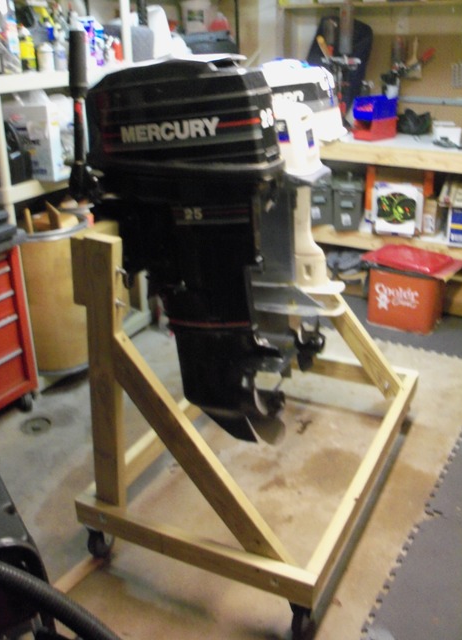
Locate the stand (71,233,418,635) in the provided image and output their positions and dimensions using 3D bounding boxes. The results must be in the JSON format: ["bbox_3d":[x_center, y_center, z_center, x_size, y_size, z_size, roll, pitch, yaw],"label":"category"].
[{"bbox_3d":[0.192,0.121,2.303,0.751,1.023,1.438,11,22,23],"label":"stand"}]

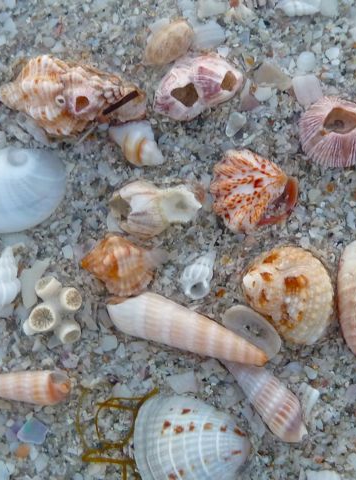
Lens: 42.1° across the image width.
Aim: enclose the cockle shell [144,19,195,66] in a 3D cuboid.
[{"bbox_3d":[-0.003,-0.070,0.165,0.015,0.006,0.022,44,80,10],"label":"cockle shell"}]

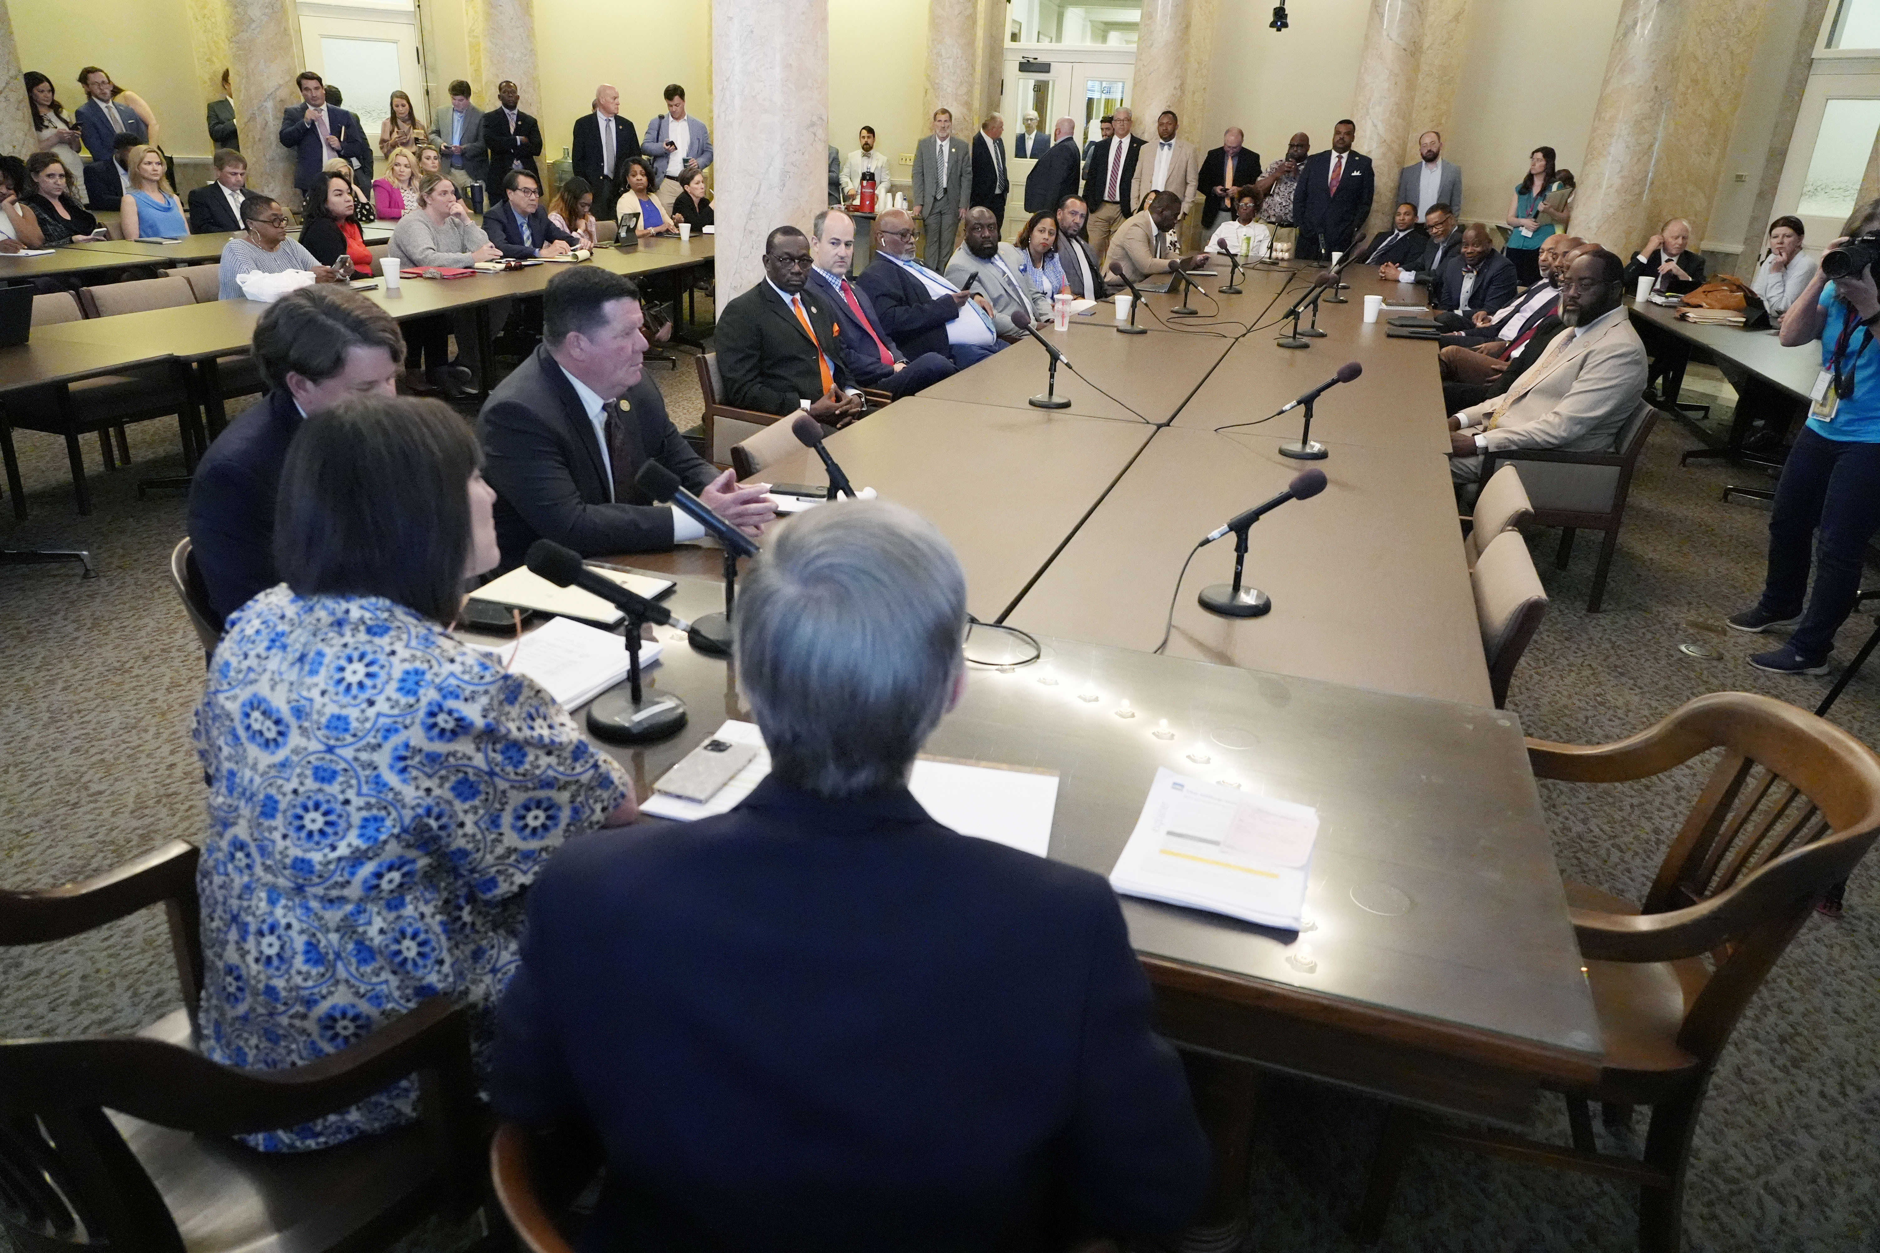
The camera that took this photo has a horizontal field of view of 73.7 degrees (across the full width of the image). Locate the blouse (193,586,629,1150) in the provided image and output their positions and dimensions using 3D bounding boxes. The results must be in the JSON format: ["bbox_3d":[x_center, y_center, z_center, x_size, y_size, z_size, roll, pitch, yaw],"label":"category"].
[{"bbox_3d":[-0.640,0.275,1.545,0.500,0.630,0.450,18,26,34],"label":"blouse"}]

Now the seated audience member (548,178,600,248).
[{"bbox_3d":[-2.417,-2.580,8.952,0.800,1.176,0.500,12,24,22],"label":"seated audience member"}]

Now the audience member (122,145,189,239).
[{"bbox_3d":[-5.014,-2.513,8.366,0.800,1.301,0.480,13,23,23],"label":"audience member"}]

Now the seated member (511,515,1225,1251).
[{"bbox_3d":[-0.080,0.442,1.419,0.600,1.310,0.780,4,22,3],"label":"seated member"}]

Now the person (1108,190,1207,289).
[{"bbox_3d":[1.537,-2.435,8.986,0.900,1.294,0.620,13,24,25],"label":"person"}]

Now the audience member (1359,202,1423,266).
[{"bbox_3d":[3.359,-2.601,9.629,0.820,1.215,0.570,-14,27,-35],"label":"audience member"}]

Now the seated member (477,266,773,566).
[{"bbox_3d":[-0.592,-0.092,2.721,0.780,1.305,0.620,10,23,19],"label":"seated member"}]

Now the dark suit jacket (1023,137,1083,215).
[{"bbox_3d":[0.995,-3.989,11.100,0.520,0.690,0.390,-13,26,-34],"label":"dark suit jacket"}]

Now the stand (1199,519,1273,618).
[{"bbox_3d":[0.611,-0.134,2.534,0.152,0.175,0.152,6,22,9],"label":"stand"}]

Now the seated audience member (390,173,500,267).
[{"bbox_3d":[-2.835,-2.040,7.540,0.800,1.256,0.600,9,22,16],"label":"seated audience member"}]

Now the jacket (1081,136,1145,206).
[{"bbox_3d":[1.534,-3.953,11.000,0.560,0.700,0.360,5,22,5],"label":"jacket"}]

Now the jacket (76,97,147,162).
[{"bbox_3d":[-6.622,-3.884,10.100,0.530,0.710,0.330,-16,28,-40],"label":"jacket"}]

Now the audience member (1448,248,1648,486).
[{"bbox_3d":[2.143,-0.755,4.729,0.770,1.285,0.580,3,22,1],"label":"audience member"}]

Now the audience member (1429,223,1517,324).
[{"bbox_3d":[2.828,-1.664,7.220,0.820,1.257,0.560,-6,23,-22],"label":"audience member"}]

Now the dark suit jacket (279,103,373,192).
[{"bbox_3d":[-4.769,-3.708,9.700,0.600,0.720,0.330,-12,25,-32],"label":"dark suit jacket"}]

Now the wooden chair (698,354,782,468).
[{"bbox_3d":[-0.491,-0.622,4.792,0.600,0.800,0.600,13,24,24],"label":"wooden chair"}]

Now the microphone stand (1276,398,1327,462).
[{"bbox_3d":[1.118,-0.619,3.803,0.155,0.185,0.155,5,22,7],"label":"microphone stand"}]

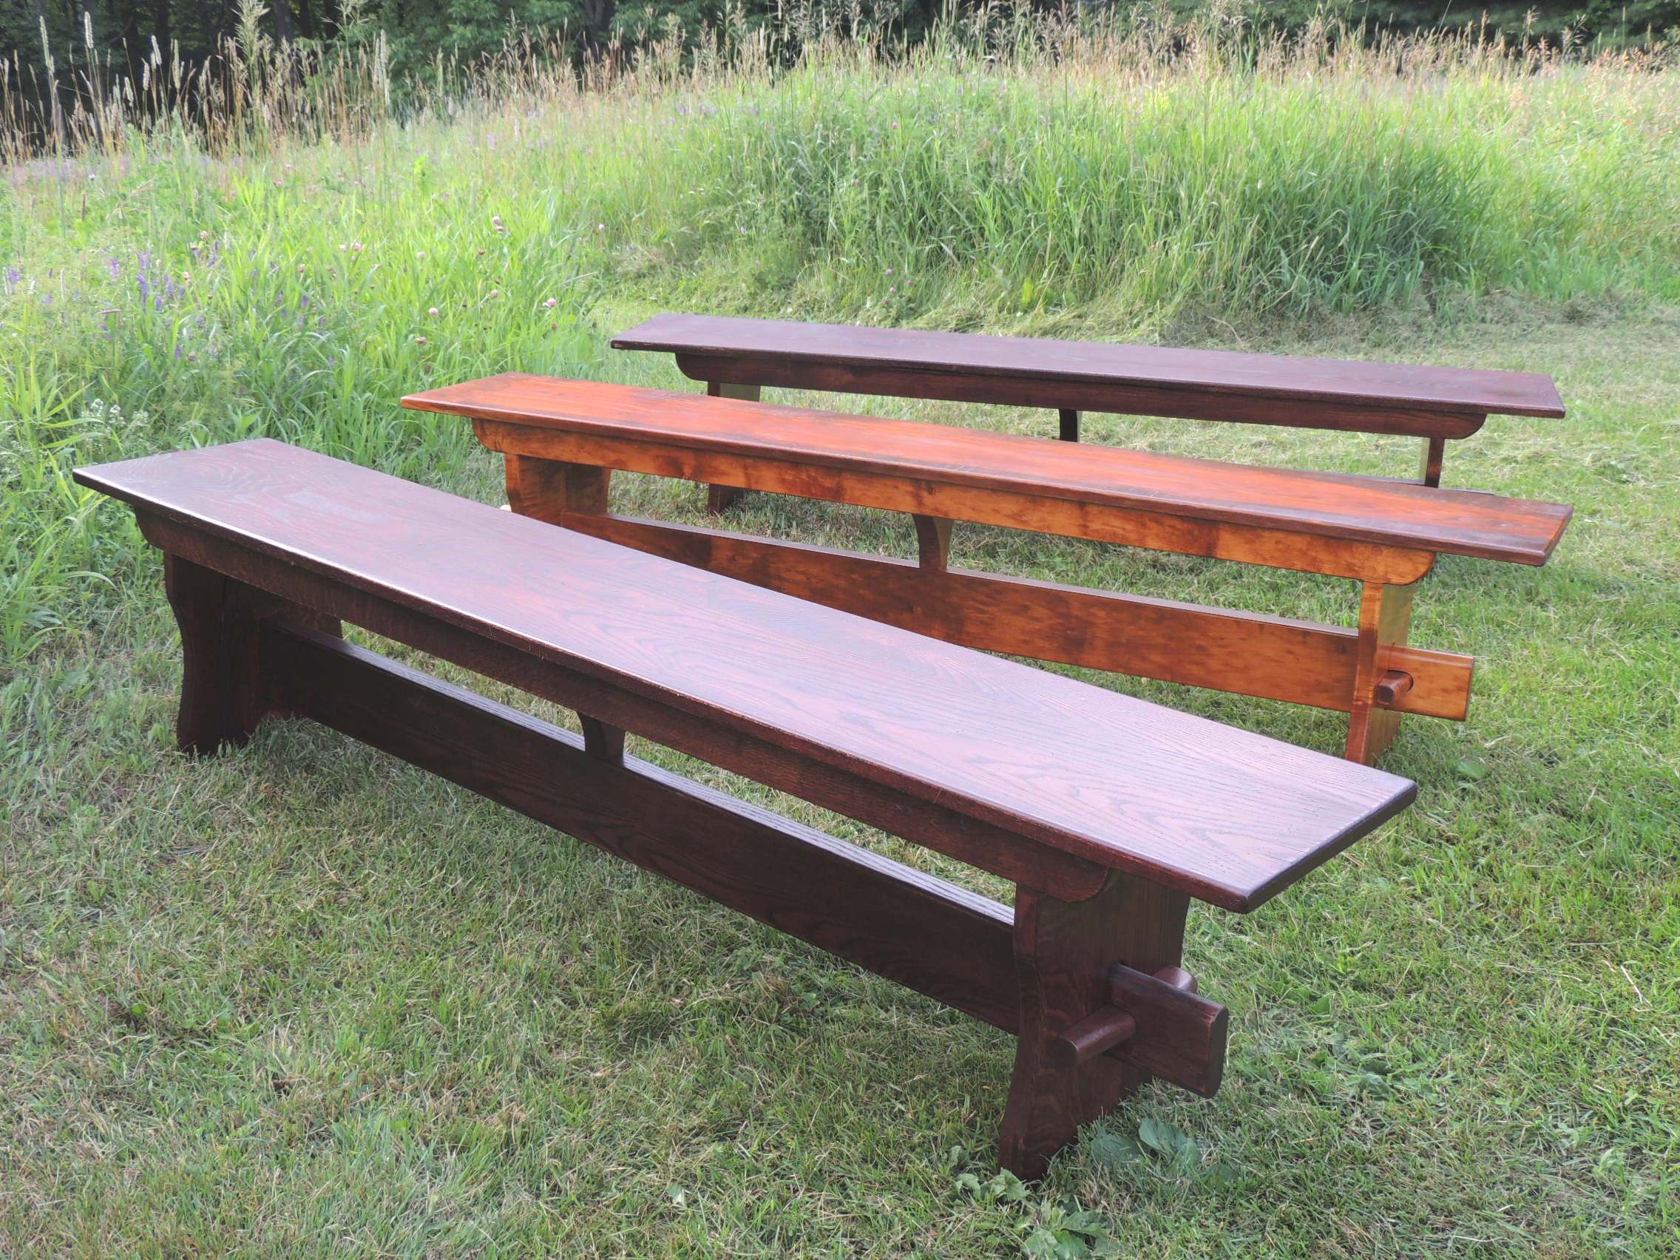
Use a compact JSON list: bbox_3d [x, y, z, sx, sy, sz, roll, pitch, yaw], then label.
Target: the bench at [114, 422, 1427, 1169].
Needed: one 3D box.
[{"bbox_3d":[-0.327,0.164,2.750,2.208,0.443,0.372,17,24,38],"label":"bench"}]

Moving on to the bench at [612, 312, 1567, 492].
[{"bbox_3d":[0.556,-0.450,4.765,2.231,0.443,0.371,6,20,14],"label":"bench"}]

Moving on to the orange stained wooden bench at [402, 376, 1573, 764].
[{"bbox_3d":[0.177,-0.130,3.701,2.216,0.443,0.373,10,19,25],"label":"orange stained wooden bench"}]

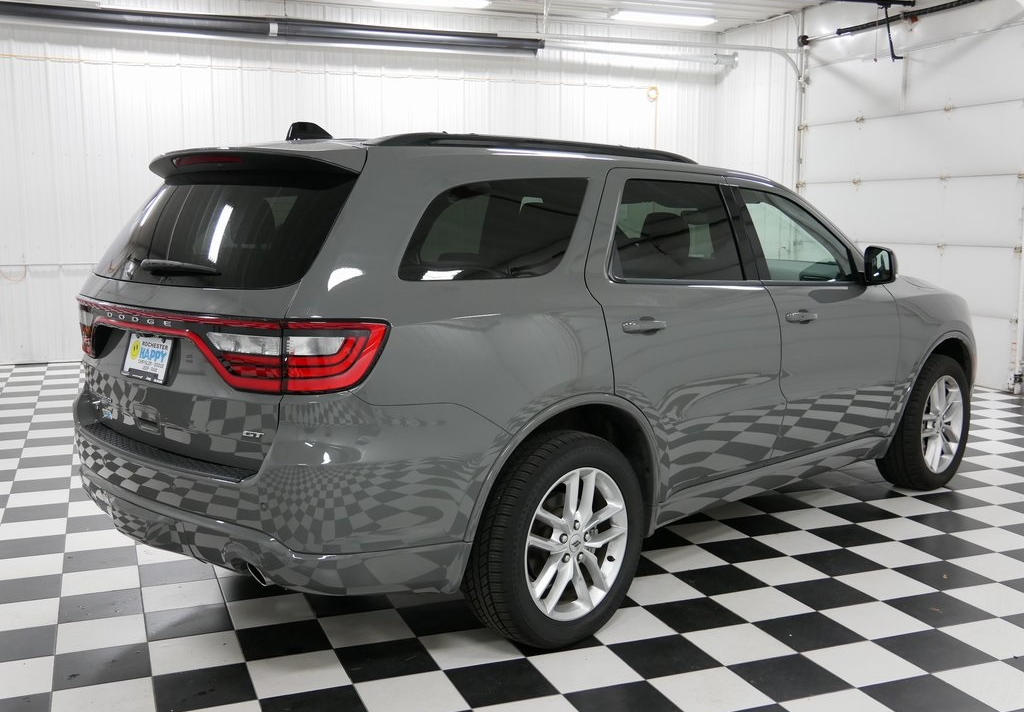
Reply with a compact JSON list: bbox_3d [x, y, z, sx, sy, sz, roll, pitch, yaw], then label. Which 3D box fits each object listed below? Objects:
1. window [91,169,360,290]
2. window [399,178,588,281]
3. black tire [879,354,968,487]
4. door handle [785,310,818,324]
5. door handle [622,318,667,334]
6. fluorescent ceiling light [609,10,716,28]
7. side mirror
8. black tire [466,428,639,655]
[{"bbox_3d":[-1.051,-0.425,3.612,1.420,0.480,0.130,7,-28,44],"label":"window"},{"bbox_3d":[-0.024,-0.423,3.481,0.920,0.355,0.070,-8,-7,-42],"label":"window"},{"bbox_3d":[2.303,0.365,5.956,0.262,0.765,0.770,7,11,44],"label":"black tire"},{"bbox_3d":[1.269,-0.168,4.655,0.060,0.045,0.235,7,11,44],"label":"door handle"},{"bbox_3d":[0.485,-0.104,3.866,0.060,0.045,0.235,7,11,44],"label":"door handle"},{"bbox_3d":[1.726,-3.865,12.195,1.250,0.090,0.270,-3,8,-21],"label":"fluorescent ceiling light"},{"bbox_3d":[1.727,-0.426,5.017,0.205,0.190,0.140,7,11,44],"label":"side mirror"},{"bbox_3d":[0.159,0.646,3.815,0.262,0.765,0.770,7,11,44],"label":"black tire"}]

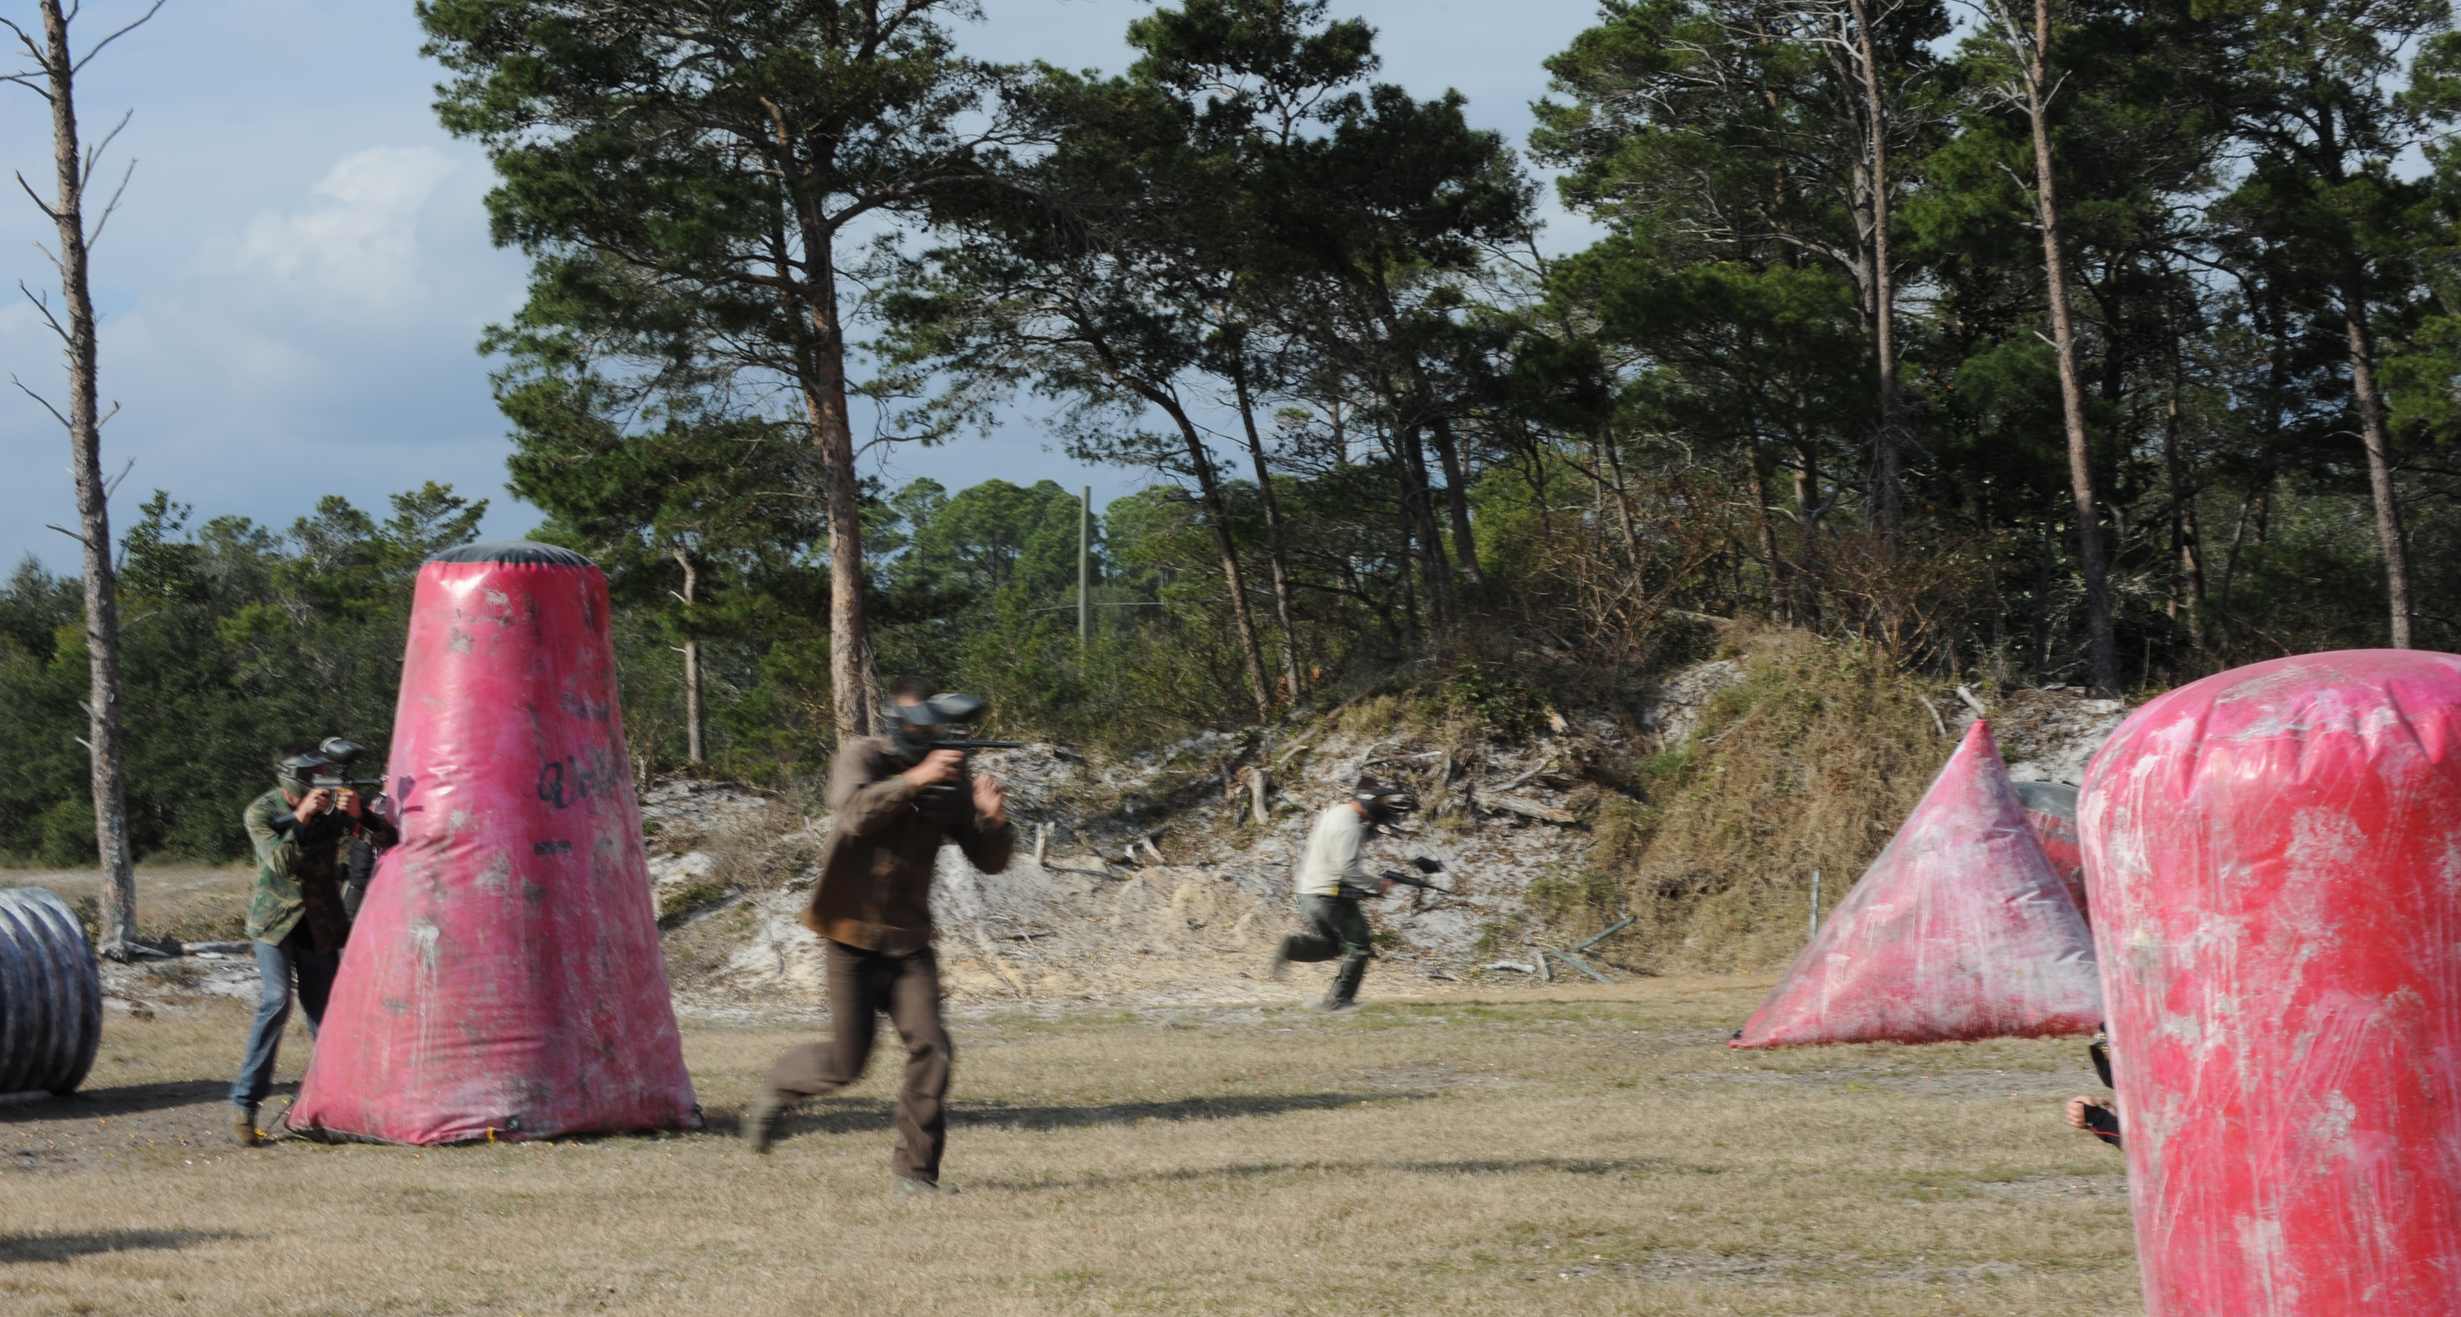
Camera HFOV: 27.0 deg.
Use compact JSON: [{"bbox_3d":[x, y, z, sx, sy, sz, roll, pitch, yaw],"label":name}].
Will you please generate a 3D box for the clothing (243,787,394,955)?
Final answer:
[{"bbox_3d":[-3.640,0.850,20.400,0.470,0.680,0.540,-1,-2,38],"label":"clothing"}]

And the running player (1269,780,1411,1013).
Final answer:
[{"bbox_3d":[0.706,1.550,33.400,0.920,1.530,0.580,0,-2,0],"label":"running player"}]

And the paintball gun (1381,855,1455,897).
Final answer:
[{"bbox_3d":[1.215,1.413,33.200,0.520,0.250,0.110,16,-3,5],"label":"paintball gun"}]

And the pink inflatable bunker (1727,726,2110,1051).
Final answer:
[{"bbox_3d":[4.030,1.260,29.200,2.350,1.820,1.900,0,-2,-7],"label":"pink inflatable bunker"}]

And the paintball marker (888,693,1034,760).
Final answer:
[{"bbox_3d":[-0.903,0.245,17.000,0.600,0.250,0.120,-1,-2,40],"label":"paintball marker"}]

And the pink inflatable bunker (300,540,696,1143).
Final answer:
[{"bbox_3d":[-2.930,0.715,20.400,1.250,2.360,1.250,1,-2,-34],"label":"pink inflatable bunker"}]

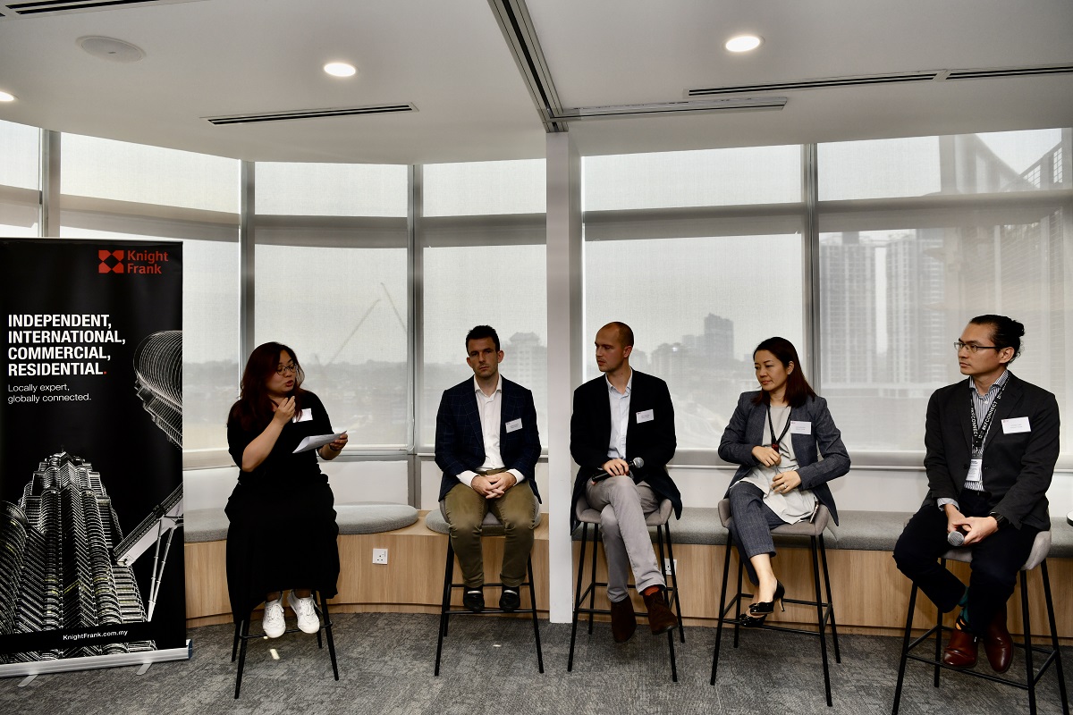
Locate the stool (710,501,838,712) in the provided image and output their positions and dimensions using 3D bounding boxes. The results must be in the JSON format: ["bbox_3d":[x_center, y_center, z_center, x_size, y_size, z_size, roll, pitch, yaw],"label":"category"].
[{"bbox_3d":[1.108,1.024,3.292,0.490,0.860,0.490,-1,-1,27],"label":"stool"}]

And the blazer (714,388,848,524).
[{"bbox_3d":[1.142,0.467,3.326,0.578,0.615,0.400,-1,-1,24],"label":"blazer"}]

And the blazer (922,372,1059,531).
[{"bbox_3d":[1.803,0.376,2.857,0.459,0.635,0.450,-1,-1,38],"label":"blazer"}]

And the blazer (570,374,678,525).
[{"bbox_3d":[0.430,0.453,3.503,0.535,0.779,0.420,-1,-1,13],"label":"blazer"}]

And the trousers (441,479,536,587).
[{"bbox_3d":[-0.208,0.807,3.412,0.440,0.520,0.600,-1,-1,-2],"label":"trousers"}]

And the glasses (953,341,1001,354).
[{"bbox_3d":[1.755,-0.030,2.800,0.140,0.042,0.140,0,-1,-8],"label":"glasses"}]

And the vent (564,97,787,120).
[{"bbox_3d":[0.696,-1.278,3.670,1.110,0.050,0.180,-1,-1,7],"label":"vent"}]

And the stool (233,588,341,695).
[{"bbox_3d":[-1.194,1.056,3.369,0.440,0.840,0.440,0,-1,-25],"label":"stool"}]

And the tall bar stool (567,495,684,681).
[{"bbox_3d":[0.451,1.032,3.498,0.490,0.860,0.490,-1,-1,16],"label":"tall bar stool"}]

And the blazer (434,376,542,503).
[{"bbox_3d":[-0.238,0.403,3.526,0.533,0.625,0.400,-1,-1,-2],"label":"blazer"}]

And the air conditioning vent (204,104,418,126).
[{"bbox_3d":[-1.173,-1.261,3.688,1.140,0.040,0.130,-1,-1,10],"label":"air conditioning vent"}]

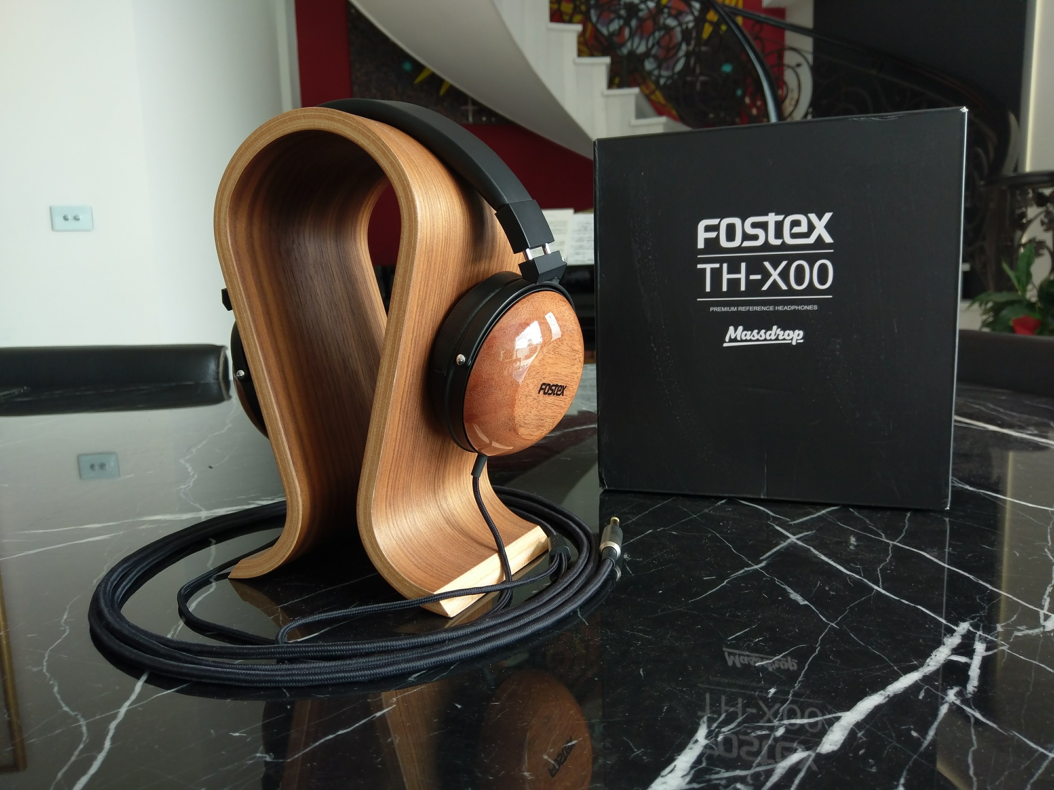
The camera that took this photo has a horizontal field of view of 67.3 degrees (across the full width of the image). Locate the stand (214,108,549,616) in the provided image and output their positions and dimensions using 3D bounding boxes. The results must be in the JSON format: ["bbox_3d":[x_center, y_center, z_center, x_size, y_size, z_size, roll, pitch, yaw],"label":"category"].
[{"bbox_3d":[-0.090,-0.026,0.478,0.159,0.266,0.112,2,9,25],"label":"stand"}]

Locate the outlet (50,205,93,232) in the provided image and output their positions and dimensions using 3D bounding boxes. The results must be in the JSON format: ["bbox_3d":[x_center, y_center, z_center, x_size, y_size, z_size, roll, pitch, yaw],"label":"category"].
[{"bbox_3d":[-1.465,-0.569,2.550,0.130,0.083,0.010,-2,8,-3],"label":"outlet"}]

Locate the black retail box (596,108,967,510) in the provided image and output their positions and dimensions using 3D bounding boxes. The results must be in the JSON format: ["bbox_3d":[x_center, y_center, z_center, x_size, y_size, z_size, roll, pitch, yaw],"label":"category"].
[{"bbox_3d":[0.196,-0.064,0.644,0.253,0.277,0.130,1,9,18],"label":"black retail box"}]

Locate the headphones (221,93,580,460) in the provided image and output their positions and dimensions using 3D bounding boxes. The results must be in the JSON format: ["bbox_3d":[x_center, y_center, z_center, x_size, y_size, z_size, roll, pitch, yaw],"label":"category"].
[{"bbox_3d":[-0.086,-0.072,0.484,0.239,0.211,0.104,2,9,25],"label":"headphones"}]

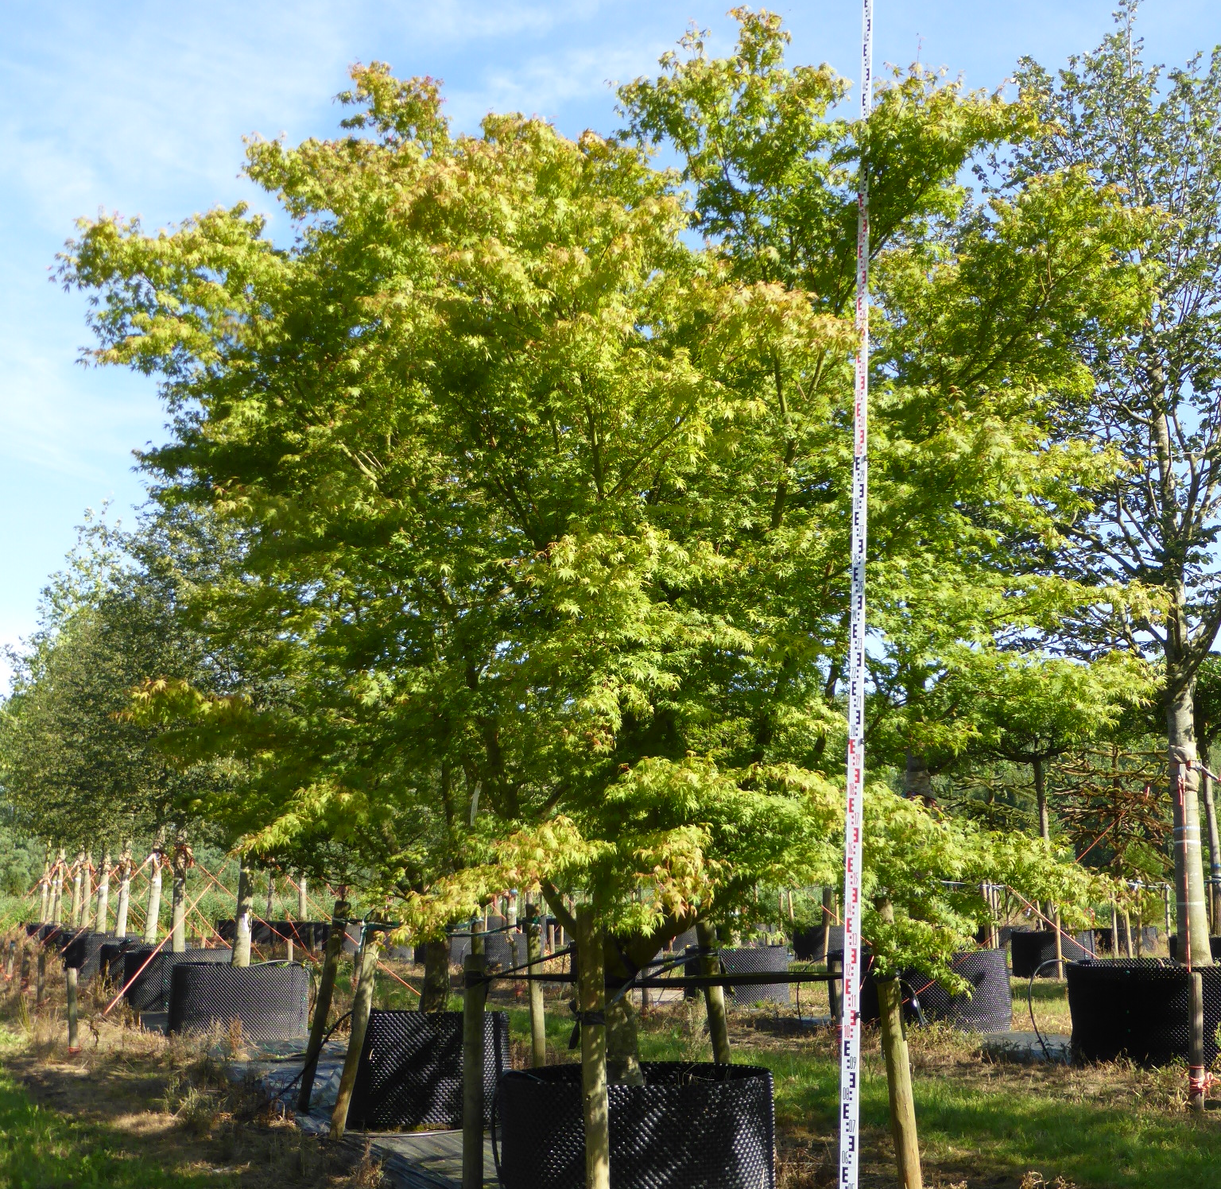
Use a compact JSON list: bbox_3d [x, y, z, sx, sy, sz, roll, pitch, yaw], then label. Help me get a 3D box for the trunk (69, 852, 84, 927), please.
[{"bbox_3d":[-8.413,4.673,25.228,0.141,1.125,0.141,5,-11,-18],"label":"trunk"}]

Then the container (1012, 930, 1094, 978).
[{"bbox_3d":[7.059,5.732,25.505,1.270,0.690,1.270,0,-10,0],"label":"container"}]

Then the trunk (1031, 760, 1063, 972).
[{"bbox_3d":[6.912,4.296,25.303,0.250,3.453,0.220,-1,-10,0],"label":"trunk"}]

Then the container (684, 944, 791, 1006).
[{"bbox_3d":[1.620,4.824,20.367,1.341,0.726,1.341,0,-10,5],"label":"container"}]

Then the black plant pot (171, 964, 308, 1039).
[{"bbox_3d":[-3.606,3.936,15.644,1.329,0.661,1.329,3,-10,-12],"label":"black plant pot"}]

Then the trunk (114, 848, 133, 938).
[{"bbox_3d":[-7.124,4.355,23.417,0.170,1.337,0.170,1,-10,0],"label":"trunk"}]

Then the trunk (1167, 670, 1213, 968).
[{"bbox_3d":[5.004,1.945,13.912,0.255,2.500,0.255,-2,-11,19],"label":"trunk"}]

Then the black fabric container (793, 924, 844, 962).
[{"bbox_3d":[4.105,6.609,30.304,1.300,0.660,1.270,0,-10,0],"label":"black fabric container"}]

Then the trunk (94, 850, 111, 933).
[{"bbox_3d":[-7.222,4.243,22.813,0.145,1.160,0.145,5,-11,-17],"label":"trunk"}]

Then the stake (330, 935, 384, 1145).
[{"bbox_3d":[-1.512,2.593,9.514,0.095,1.232,0.095,10,-15,-7],"label":"stake"}]

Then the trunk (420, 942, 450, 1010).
[{"bbox_3d":[-1.128,2.452,10.316,0.176,0.472,0.176,2,-10,-6],"label":"trunk"}]

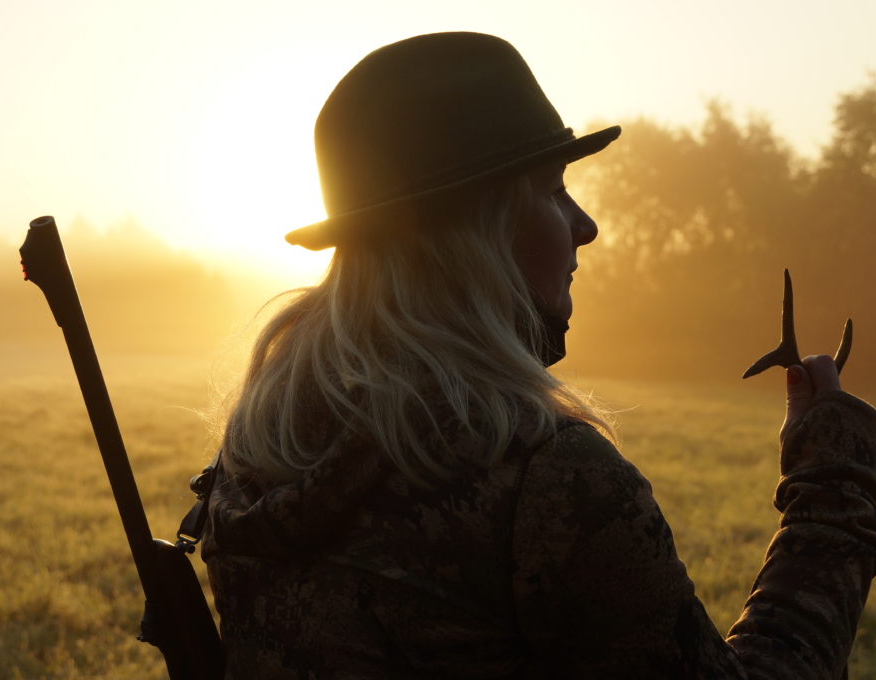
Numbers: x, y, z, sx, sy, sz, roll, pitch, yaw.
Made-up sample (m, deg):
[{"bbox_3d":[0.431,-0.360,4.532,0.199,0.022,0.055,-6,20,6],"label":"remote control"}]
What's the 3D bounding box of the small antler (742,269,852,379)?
[{"bbox_3d":[0.307,-0.007,1.600,0.094,0.108,0.050,0,0,0],"label":"small antler"}]

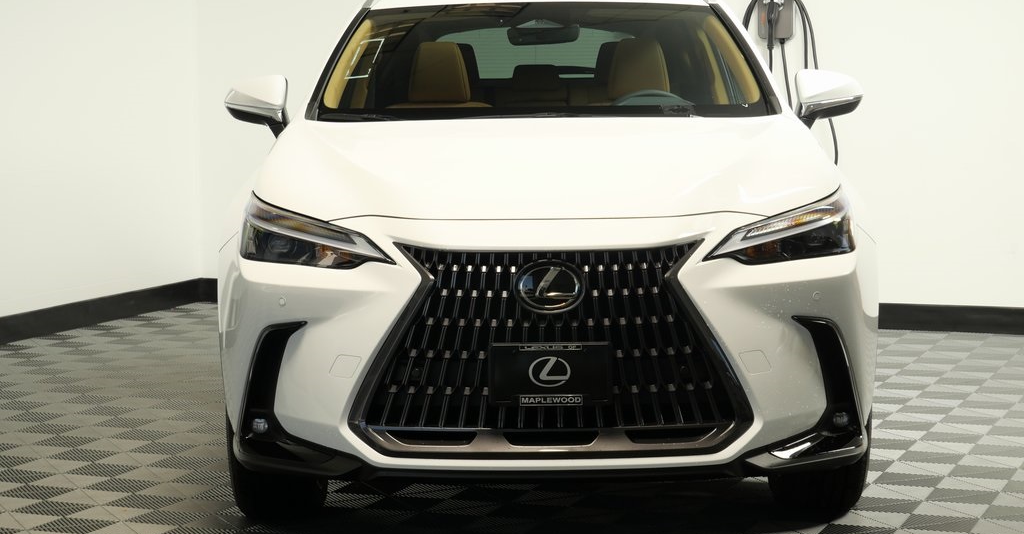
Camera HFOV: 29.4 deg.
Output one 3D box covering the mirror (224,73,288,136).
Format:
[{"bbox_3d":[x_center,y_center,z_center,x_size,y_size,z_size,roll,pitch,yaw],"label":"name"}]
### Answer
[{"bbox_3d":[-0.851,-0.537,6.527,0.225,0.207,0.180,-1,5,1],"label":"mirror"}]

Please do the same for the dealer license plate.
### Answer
[{"bbox_3d":[0.096,0.270,4.947,0.304,0.157,0.020,-1,5,1],"label":"dealer license plate"}]

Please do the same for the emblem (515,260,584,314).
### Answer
[{"bbox_3d":[0.096,0.050,4.953,0.177,0.135,0.035,-1,5,1],"label":"emblem"}]

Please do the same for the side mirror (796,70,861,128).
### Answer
[{"bbox_3d":[1.058,-0.560,6.527,0.225,0.207,0.180,-1,5,1],"label":"side mirror"}]

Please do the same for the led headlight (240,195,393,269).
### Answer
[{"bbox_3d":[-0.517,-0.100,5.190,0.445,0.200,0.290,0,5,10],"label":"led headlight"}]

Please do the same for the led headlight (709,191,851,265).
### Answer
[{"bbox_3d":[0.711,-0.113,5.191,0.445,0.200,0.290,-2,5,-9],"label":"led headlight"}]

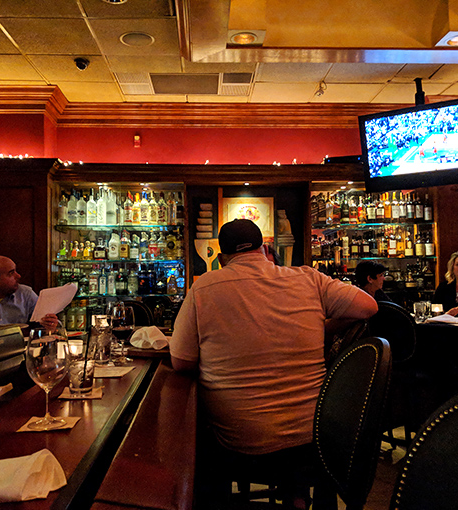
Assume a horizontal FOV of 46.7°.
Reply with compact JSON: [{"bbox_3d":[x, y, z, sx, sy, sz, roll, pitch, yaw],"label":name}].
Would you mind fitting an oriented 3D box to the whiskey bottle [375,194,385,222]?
[{"bbox_3d":[1.504,-0.457,5.267,0.085,0.285,0.083,-1,-1,-3],"label":"whiskey bottle"}]

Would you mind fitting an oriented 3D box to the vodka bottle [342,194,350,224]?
[{"bbox_3d":[1.151,-0.450,5.251,0.083,0.298,0.083,-1,-1,-3],"label":"vodka bottle"}]

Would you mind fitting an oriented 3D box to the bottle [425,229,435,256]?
[{"bbox_3d":[1.974,-0.108,5.210,0.085,0.265,0.082,-1,-2,-2],"label":"bottle"}]

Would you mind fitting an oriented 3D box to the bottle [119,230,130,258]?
[{"bbox_3d":[-1.006,-0.097,5.120,0.088,0.280,0.084,-1,-2,-2],"label":"bottle"}]

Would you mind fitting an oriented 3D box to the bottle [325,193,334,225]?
[{"bbox_3d":[0.984,-0.452,5.169,0.078,0.309,0.078,0,-2,-2],"label":"bottle"}]

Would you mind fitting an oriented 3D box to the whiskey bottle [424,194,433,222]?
[{"bbox_3d":[1.965,-0.458,5.218,0.084,0.285,0.084,0,-2,-2],"label":"whiskey bottle"}]

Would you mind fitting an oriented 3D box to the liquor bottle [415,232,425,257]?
[{"bbox_3d":[1.878,-0.101,5.210,0.085,0.255,0.082,-1,-2,-2],"label":"liquor bottle"}]

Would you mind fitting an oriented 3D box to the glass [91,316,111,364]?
[{"bbox_3d":[-0.514,0.345,2.155,0.083,0.187,0.083,0,-2,-3],"label":"glass"}]

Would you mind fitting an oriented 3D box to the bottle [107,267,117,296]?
[{"bbox_3d":[-1.125,0.265,5.120,0.080,0.265,0.078,-1,-2,-2],"label":"bottle"}]

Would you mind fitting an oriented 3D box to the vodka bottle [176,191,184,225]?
[{"bbox_3d":[-0.478,-0.448,5.147,0.080,0.315,0.080,-1,-1,-3],"label":"vodka bottle"}]

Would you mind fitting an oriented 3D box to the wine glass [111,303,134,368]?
[{"bbox_3d":[-0.434,0.325,2.190,0.094,0.226,0.094,0,-2,-2],"label":"wine glass"}]

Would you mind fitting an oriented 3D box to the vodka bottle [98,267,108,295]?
[{"bbox_3d":[-1.213,0.259,5.120,0.085,0.275,0.078,-1,-2,-2],"label":"vodka bottle"}]

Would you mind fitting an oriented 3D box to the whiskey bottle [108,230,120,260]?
[{"bbox_3d":[-1.125,-0.091,5.200,0.098,0.290,0.090,0,-2,-3],"label":"whiskey bottle"}]

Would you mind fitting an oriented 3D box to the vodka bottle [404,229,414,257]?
[{"bbox_3d":[1.768,-0.118,5.210,0.084,0.280,0.082,-1,-2,-2],"label":"vodka bottle"}]

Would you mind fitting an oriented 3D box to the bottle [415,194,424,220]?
[{"bbox_3d":[1.873,-0.457,5.210,0.080,0.285,0.080,-1,-2,-2],"label":"bottle"}]

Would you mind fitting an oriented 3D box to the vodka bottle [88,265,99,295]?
[{"bbox_3d":[-1.323,0.242,5.200,0.088,0.290,0.085,0,-2,-3],"label":"vodka bottle"}]

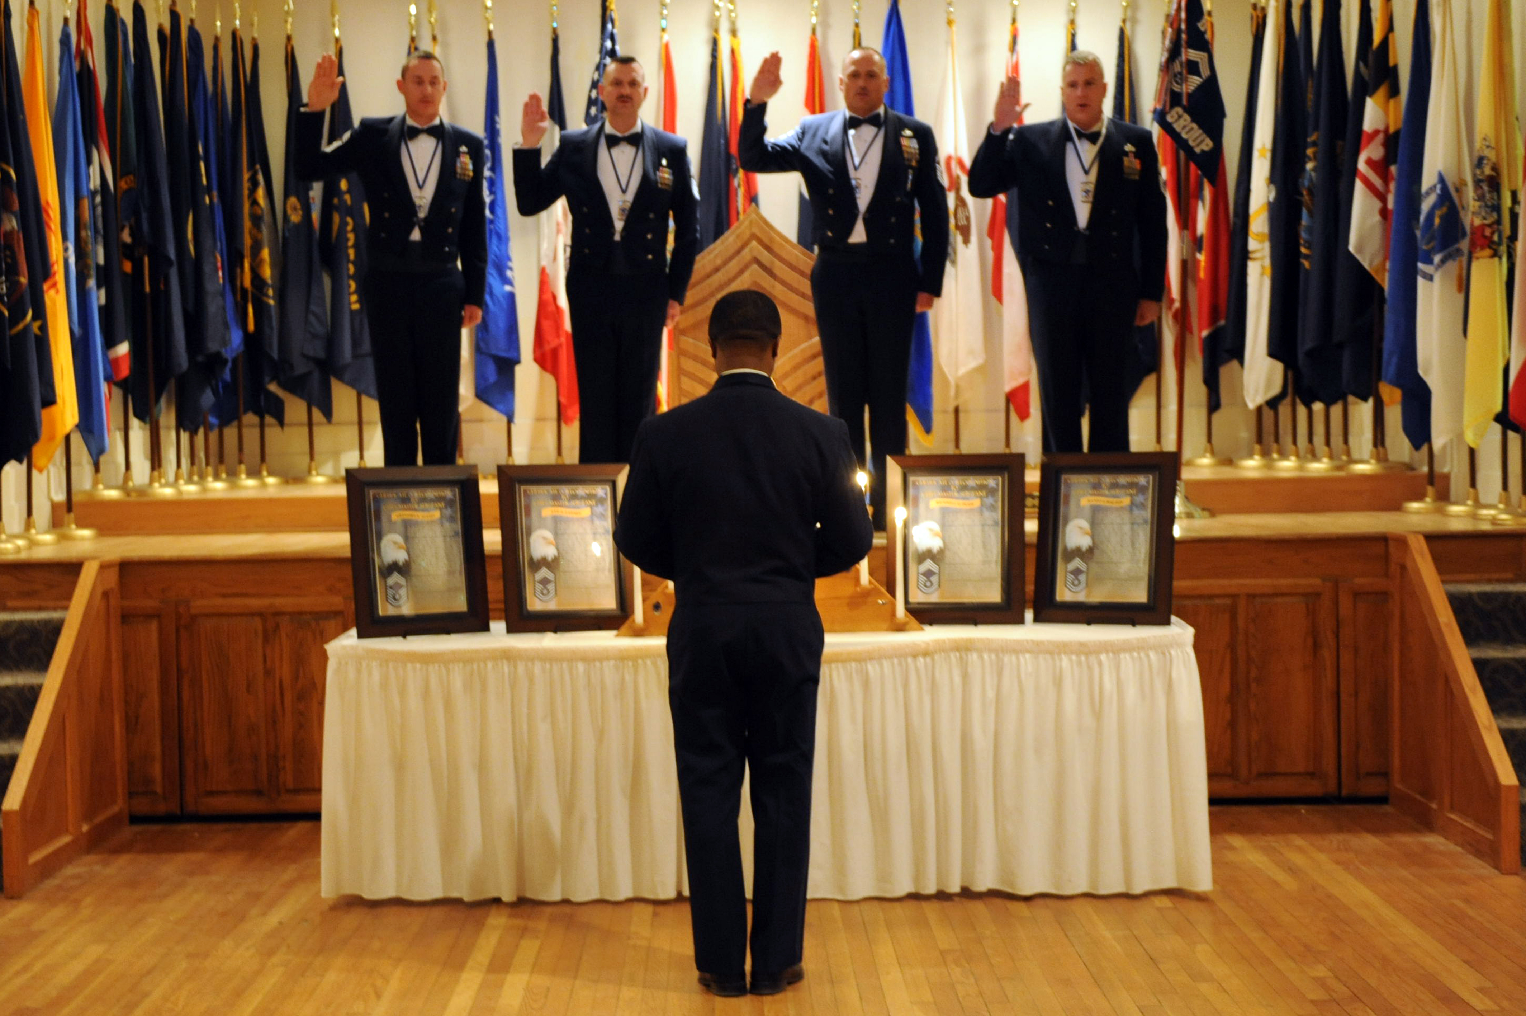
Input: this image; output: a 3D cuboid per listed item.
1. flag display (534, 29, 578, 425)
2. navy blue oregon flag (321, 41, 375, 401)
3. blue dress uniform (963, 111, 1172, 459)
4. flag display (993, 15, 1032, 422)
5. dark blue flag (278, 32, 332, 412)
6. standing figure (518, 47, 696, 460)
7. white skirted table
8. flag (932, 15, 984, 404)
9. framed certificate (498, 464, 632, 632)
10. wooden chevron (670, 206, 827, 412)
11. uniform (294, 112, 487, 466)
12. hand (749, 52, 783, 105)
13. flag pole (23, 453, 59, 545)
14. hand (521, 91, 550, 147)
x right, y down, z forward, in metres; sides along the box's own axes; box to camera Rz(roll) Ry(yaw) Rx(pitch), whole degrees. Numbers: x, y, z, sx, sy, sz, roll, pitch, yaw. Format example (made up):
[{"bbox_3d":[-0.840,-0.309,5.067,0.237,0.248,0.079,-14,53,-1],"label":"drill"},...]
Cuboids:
[{"bbox_3d":[-0.987,-1.346,8.108,0.250,1.900,0.200,-1,4,-1],"label":"flag display"},{"bbox_3d":[-1.970,-1.367,8.082,0.280,1.720,0.200,-1,4,-1],"label":"navy blue oregon flag"},{"bbox_3d":[1.139,-0.728,6.335,0.710,1.510,0.380,-1,4,5],"label":"blue dress uniform"},{"bbox_3d":[1.202,-1.389,8.158,0.240,1.950,0.200,-1,4,-1],"label":"flag display"},{"bbox_3d":[-2.075,-1.267,7.650,0.240,1.690,0.220,-1,4,-1],"label":"dark blue flag"},{"bbox_3d":[-0.577,-0.794,6.289,0.670,1.790,0.390,-1,4,-2],"label":"standing figure"},{"bbox_3d":[0.008,0.720,5.231,2.530,0.750,0.700,-1,4,-1],"label":"white skirted table"},{"bbox_3d":[0.937,-1.422,8.149,0.270,1.850,0.200,-1,4,-1],"label":"flag"},{"bbox_3d":[-0.612,0.124,5.350,0.420,0.530,0.045,-2,-9,-15],"label":"framed certificate"},{"bbox_3d":[-0.036,-0.600,6.819,0.727,1.220,0.132,-1,3,1],"label":"wooden chevron"},{"bbox_3d":[-1.380,-0.698,6.276,0.680,1.560,0.380,-1,4,-4],"label":"uniform"},{"bbox_3d":[0.009,-1.603,6.330,0.115,0.200,0.090,10,4,-9],"label":"hand"},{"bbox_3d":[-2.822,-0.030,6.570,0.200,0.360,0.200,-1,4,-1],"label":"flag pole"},{"bbox_3d":[-0.846,-1.449,6.330,0.115,0.200,0.090,-1,4,-6],"label":"hand"}]

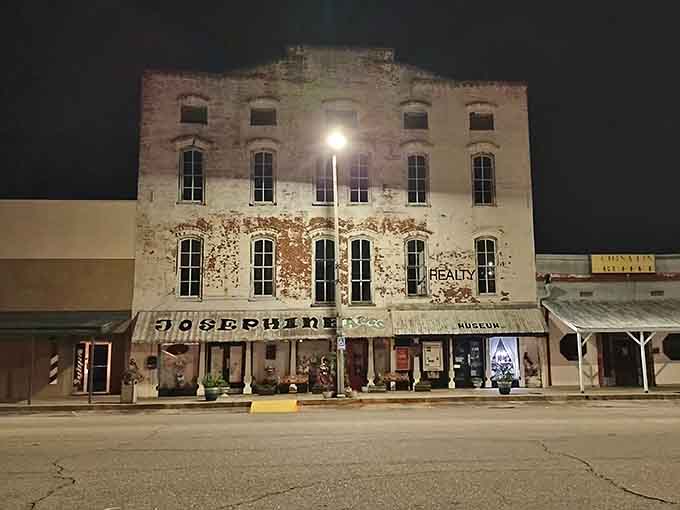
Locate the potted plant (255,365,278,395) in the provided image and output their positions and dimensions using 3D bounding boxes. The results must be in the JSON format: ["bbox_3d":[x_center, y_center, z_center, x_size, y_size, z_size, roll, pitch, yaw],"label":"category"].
[{"bbox_3d":[-2.985,5.057,21.544,0.997,1.246,0.650,0,-7,-6],"label":"potted plant"}]

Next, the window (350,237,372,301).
[{"bbox_3d":[0.945,0.695,23.035,0.987,2.833,0.180,0,-7,-6],"label":"window"}]

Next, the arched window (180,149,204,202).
[{"bbox_3d":[-6.245,-3.356,22.458,0.996,2.379,0.180,0,-8,-5],"label":"arched window"}]

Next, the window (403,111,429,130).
[{"bbox_3d":[3.457,-6.159,24.288,1.207,0.951,0.200,0,-7,-4],"label":"window"}]

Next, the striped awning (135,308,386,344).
[{"bbox_3d":[-2.976,2.849,21.451,10.246,1.198,0.750,0,-8,-5],"label":"striped awning"}]

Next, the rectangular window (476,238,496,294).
[{"bbox_3d":[6.554,0.514,23.729,0.916,2.516,0.200,0,-7,-4],"label":"rectangular window"}]

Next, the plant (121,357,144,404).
[{"bbox_3d":[-7.785,4.709,19.900,0.900,1.618,0.828,0,-8,-5],"label":"plant"}]

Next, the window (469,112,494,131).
[{"bbox_3d":[6.541,-6.171,24.517,1.230,0.864,0.200,0,-7,-4],"label":"window"}]

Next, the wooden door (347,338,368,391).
[{"bbox_3d":[0.737,4.544,22.009,0.898,2.199,0.100,0,-8,-5],"label":"wooden door"}]

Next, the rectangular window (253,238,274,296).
[{"bbox_3d":[-3.317,0.542,22.999,0.946,2.525,0.200,0,-7,-4],"label":"rectangular window"}]

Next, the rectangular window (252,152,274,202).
[{"bbox_3d":[-3.328,-3.372,23.074,0.948,2.409,0.180,0,-7,-6],"label":"rectangular window"}]

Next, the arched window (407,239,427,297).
[{"bbox_3d":[3.298,0.535,22.721,0.914,2.501,0.180,0,-8,-5],"label":"arched window"}]

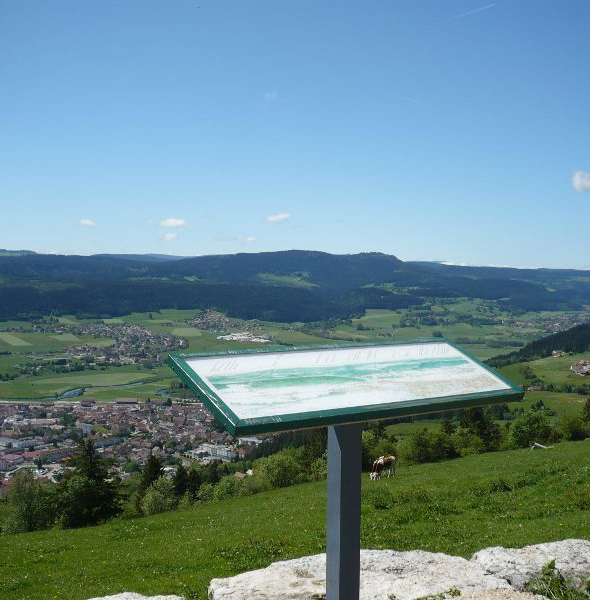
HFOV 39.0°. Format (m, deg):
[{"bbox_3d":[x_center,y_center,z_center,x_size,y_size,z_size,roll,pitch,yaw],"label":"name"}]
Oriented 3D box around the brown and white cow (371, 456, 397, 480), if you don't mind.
[{"bbox_3d":[5.364,10.286,51.000,0.700,1.420,2.100,2,3,33],"label":"brown and white cow"}]

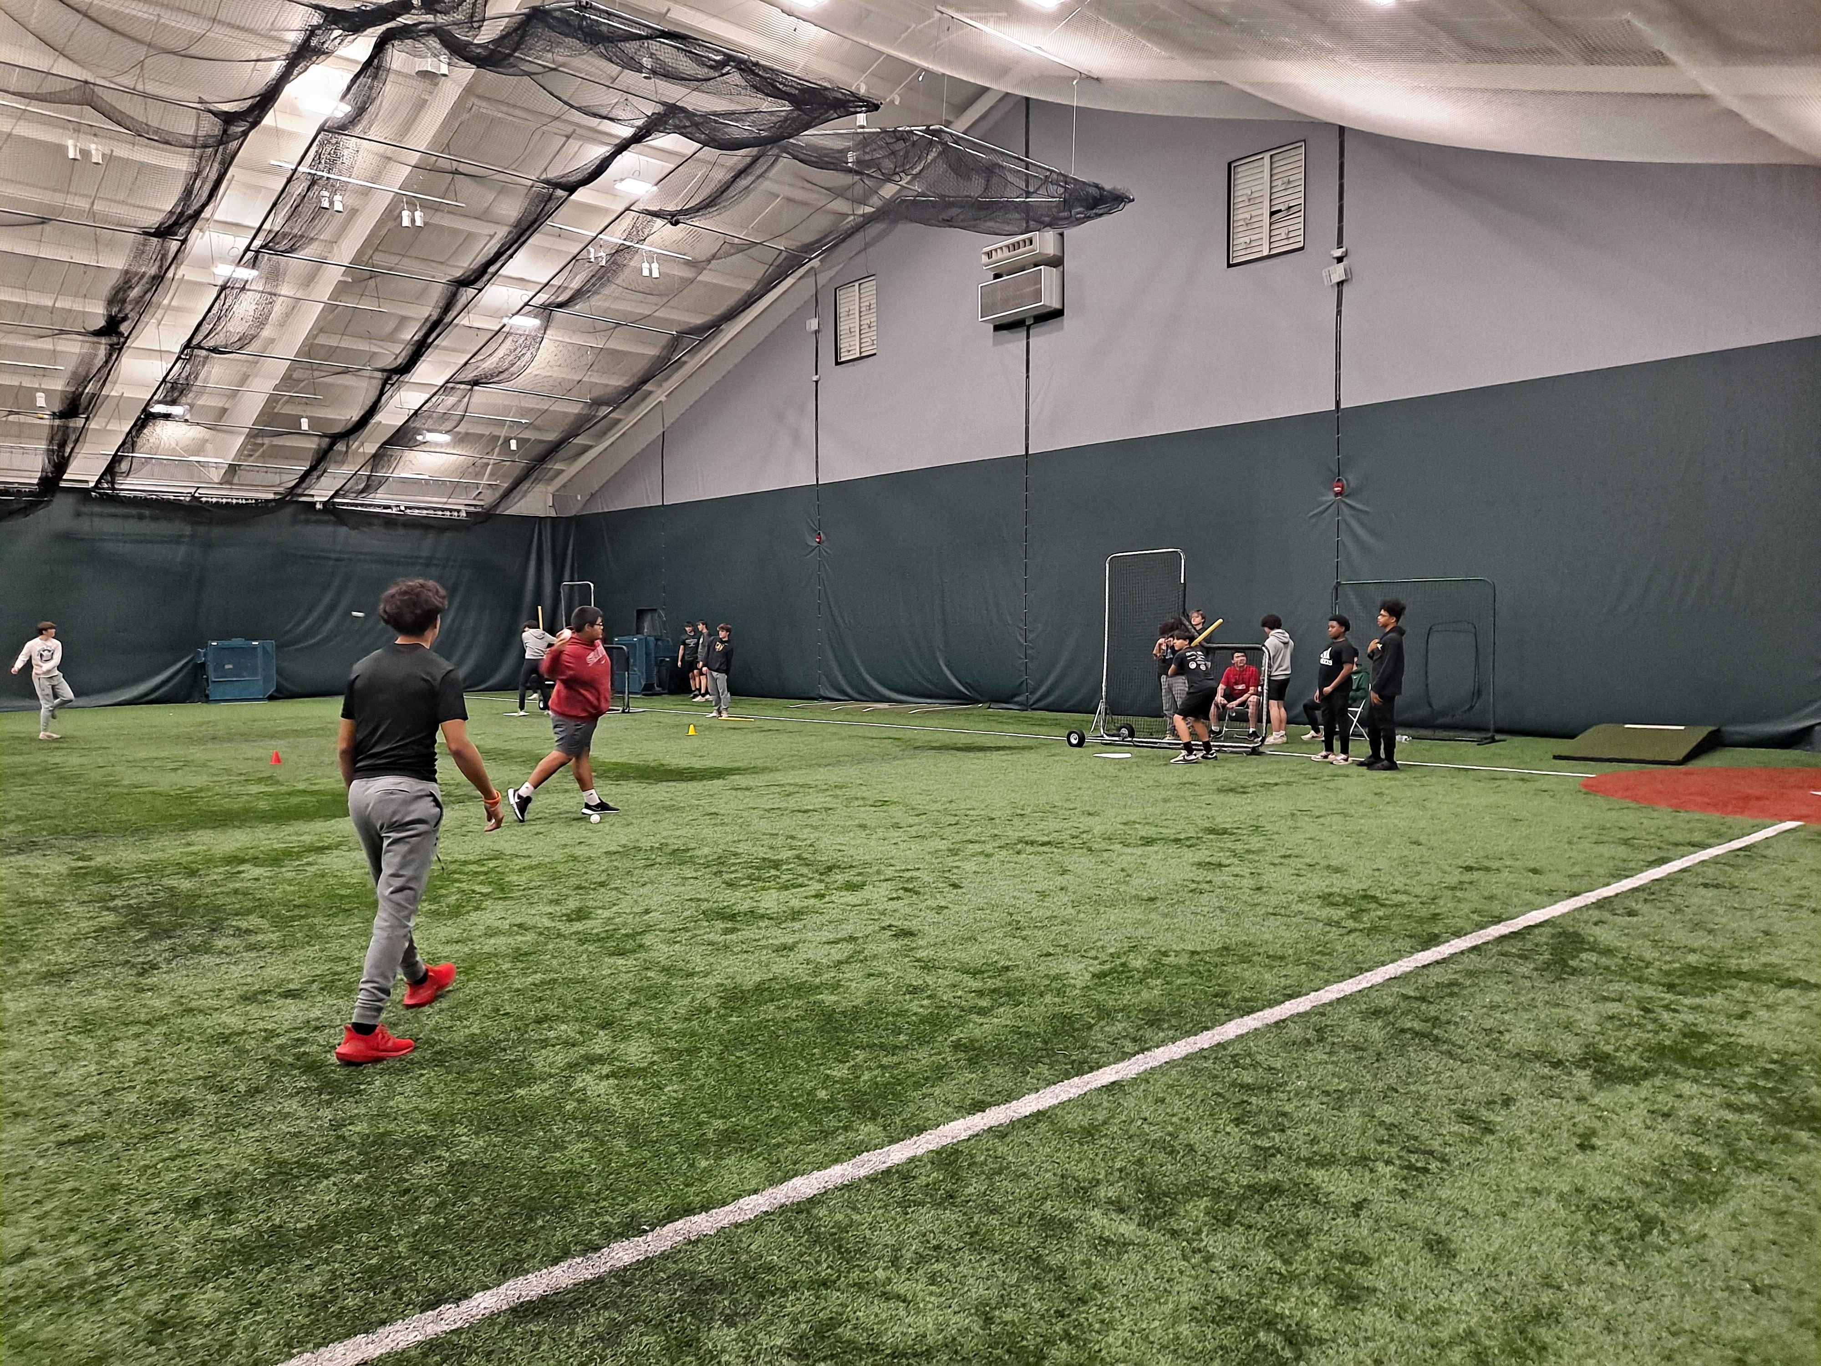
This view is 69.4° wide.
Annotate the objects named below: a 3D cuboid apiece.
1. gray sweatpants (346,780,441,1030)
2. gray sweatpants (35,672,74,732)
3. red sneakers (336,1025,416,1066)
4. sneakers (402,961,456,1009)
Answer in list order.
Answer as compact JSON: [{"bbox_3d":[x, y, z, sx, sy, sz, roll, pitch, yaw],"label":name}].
[{"bbox_3d":[-1.931,0.764,4.924,0.380,0.850,0.680,0,2,14],"label":"gray sweatpants"},{"bbox_3d":[-12.910,0.283,19.841,0.500,0.900,0.460,1,2,27],"label":"gray sweatpants"},{"bbox_3d":[-1.859,1.239,4.578,0.105,0.120,0.280,1,3,42],"label":"red sneakers"},{"bbox_3d":[-1.937,1.202,5.302,0.105,0.120,0.285,0,11,13],"label":"sneakers"}]

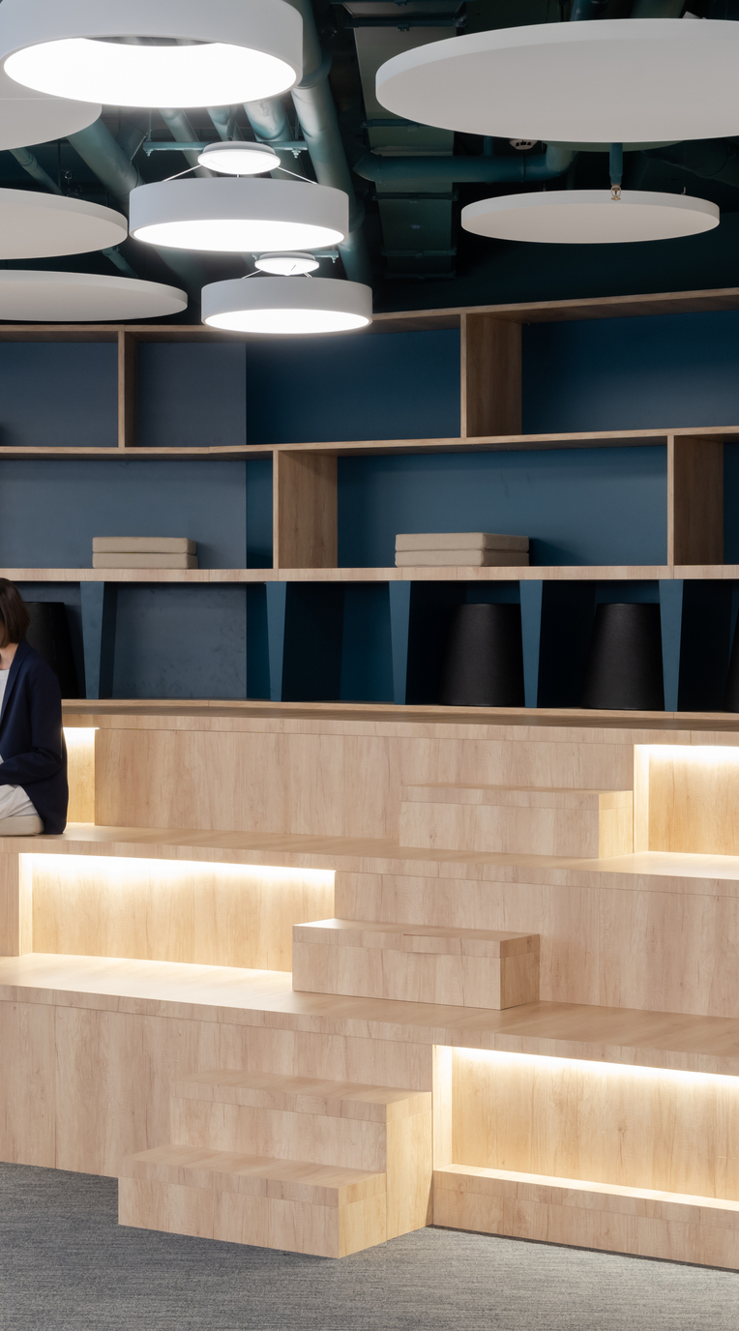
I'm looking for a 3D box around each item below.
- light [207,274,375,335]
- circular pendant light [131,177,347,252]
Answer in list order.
[{"bbox_3d":[-0.288,-1.260,8.570,0.600,0.120,0.600,0,1,0],"label":"light"},{"bbox_3d":[-0.357,-1.232,6.710,0.600,0.115,0.600,0,1,0],"label":"circular pendant light"}]

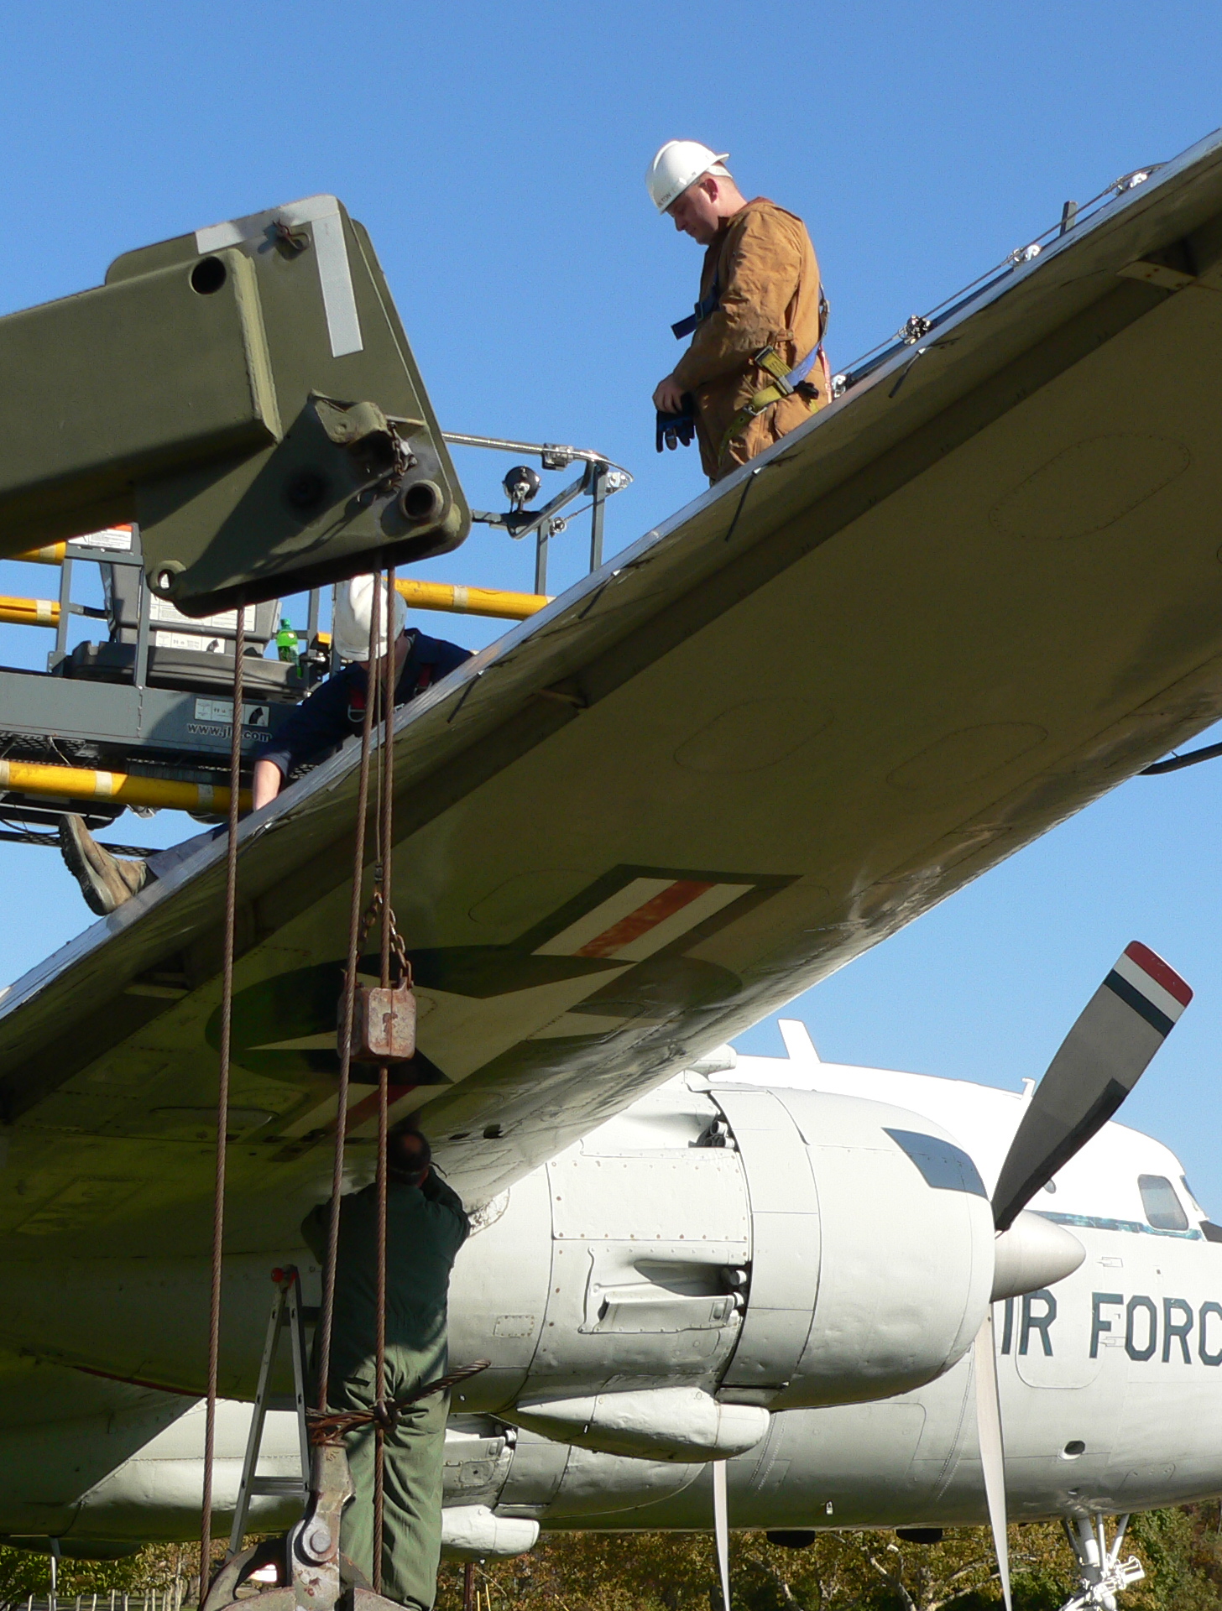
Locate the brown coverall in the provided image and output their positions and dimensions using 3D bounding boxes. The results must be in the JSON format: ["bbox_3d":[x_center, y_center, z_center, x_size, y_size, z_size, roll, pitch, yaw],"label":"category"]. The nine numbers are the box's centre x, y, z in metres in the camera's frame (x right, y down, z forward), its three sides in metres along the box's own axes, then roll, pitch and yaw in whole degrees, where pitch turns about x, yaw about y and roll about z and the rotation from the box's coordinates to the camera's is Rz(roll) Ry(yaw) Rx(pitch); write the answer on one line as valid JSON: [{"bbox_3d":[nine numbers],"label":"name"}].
[{"bbox_3d":[0.409,-1.057,9.308,0.480,1.480,0.560,-2,-13,6],"label":"brown coverall"}]

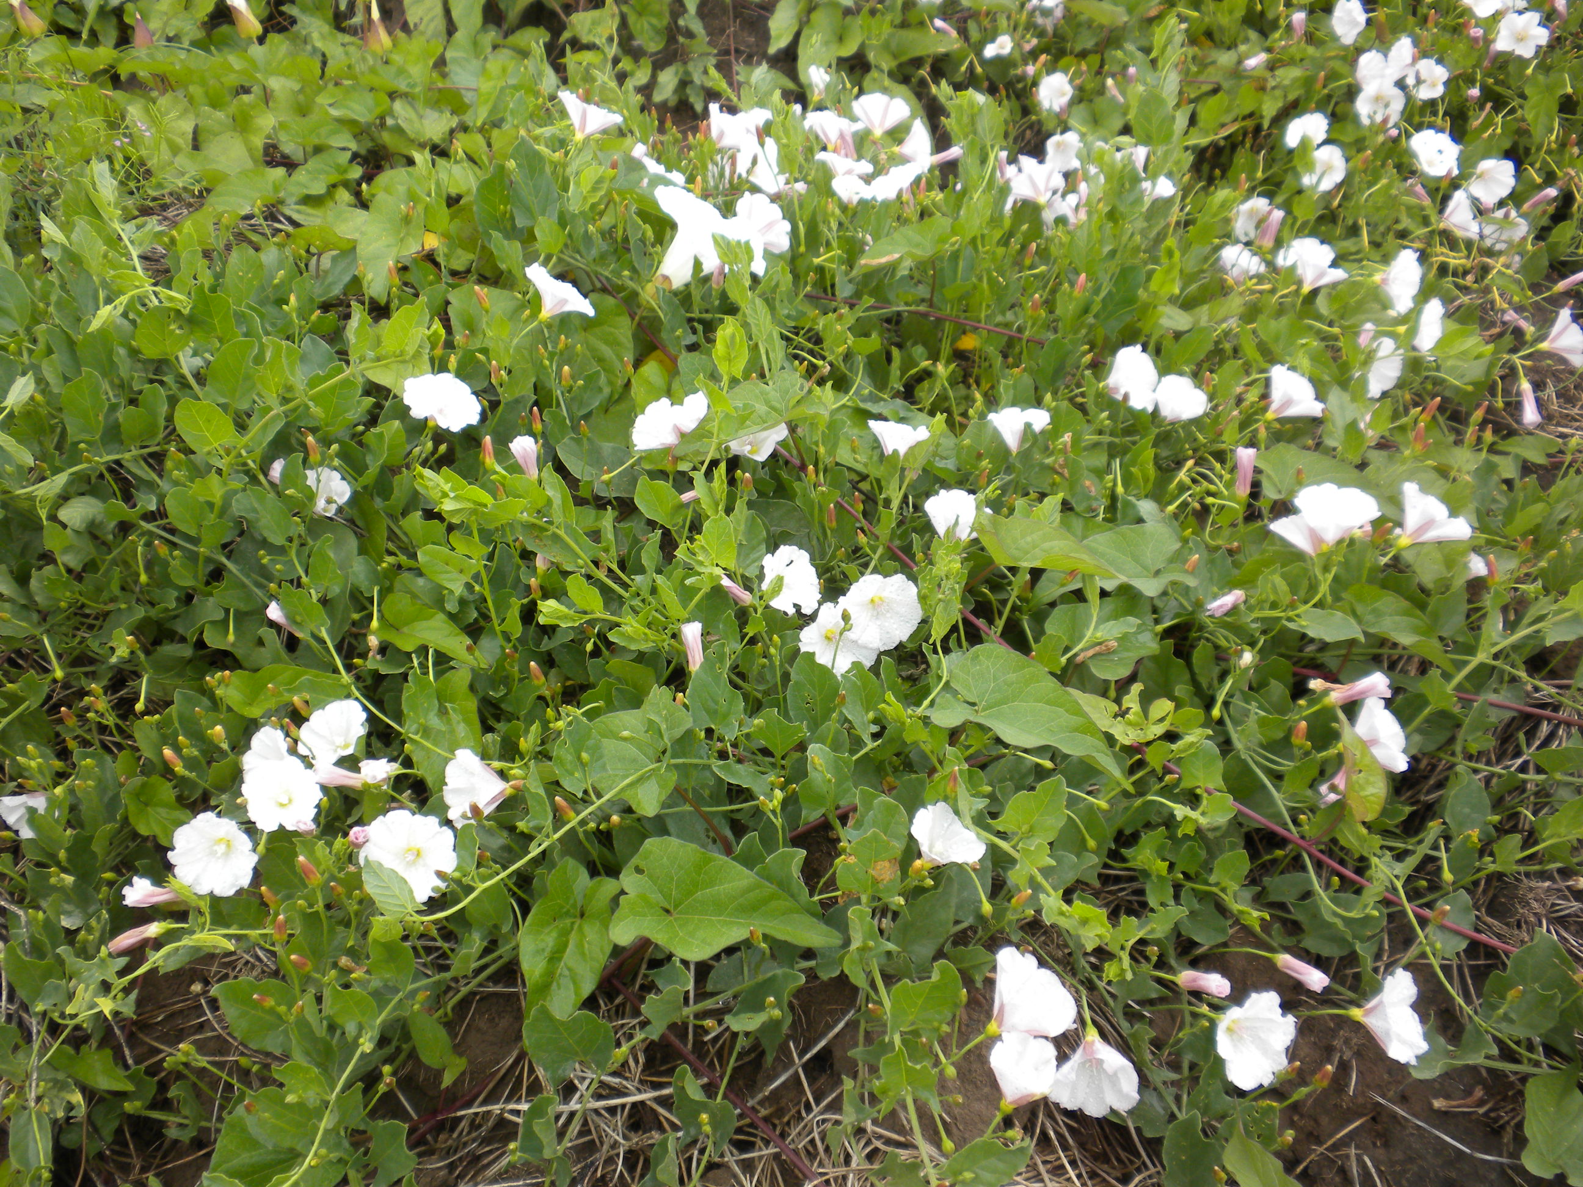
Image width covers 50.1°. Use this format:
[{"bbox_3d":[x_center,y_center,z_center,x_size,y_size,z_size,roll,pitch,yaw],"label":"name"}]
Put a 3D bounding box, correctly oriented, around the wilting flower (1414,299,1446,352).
[{"bbox_3d":[0.269,-0.113,0.715,0.017,0.023,0.022,-18,48,-6],"label":"wilting flower"}]

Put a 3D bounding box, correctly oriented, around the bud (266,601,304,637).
[{"bbox_3d":[-0.210,0.011,0.700,0.010,0.023,0.010,-16,31,37],"label":"bud"}]

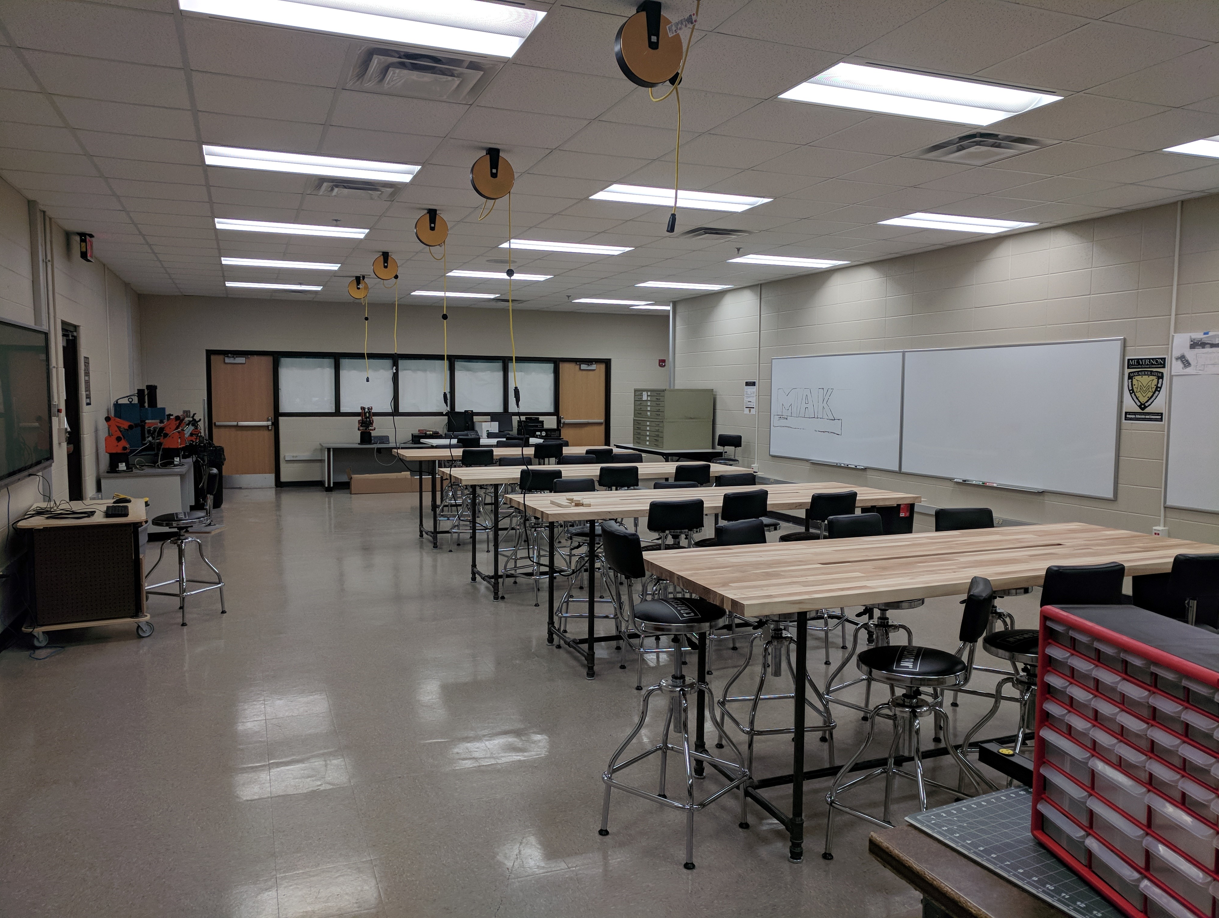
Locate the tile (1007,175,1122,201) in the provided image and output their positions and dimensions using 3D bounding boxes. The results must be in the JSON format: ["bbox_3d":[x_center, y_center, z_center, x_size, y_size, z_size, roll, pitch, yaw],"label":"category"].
[{"bbox_3d":[2.934,-1.775,6.050,0.600,0.020,0.600,-1,5,-22],"label":"tile"}]

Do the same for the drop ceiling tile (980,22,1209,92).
[{"bbox_3d":[1.913,-1.605,3.693,0.605,0.020,0.605,-1,5,-22],"label":"drop ceiling tile"}]

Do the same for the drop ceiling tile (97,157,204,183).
[{"bbox_3d":[-2.842,-1.791,5.721,0.605,0.020,0.605,-1,5,-22],"label":"drop ceiling tile"}]

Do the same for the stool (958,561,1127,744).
[{"bbox_3d":[1.534,0.833,3.329,0.490,1.020,0.510,-1,5,-19],"label":"stool"}]

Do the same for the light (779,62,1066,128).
[{"bbox_3d":[1.396,-1.647,4.126,1.200,0.070,0.600,-1,5,-21],"label":"light"}]

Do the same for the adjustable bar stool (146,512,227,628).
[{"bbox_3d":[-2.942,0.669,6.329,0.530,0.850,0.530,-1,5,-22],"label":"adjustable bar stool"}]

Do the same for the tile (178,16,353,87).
[{"bbox_3d":[-1.376,-1.622,3.681,0.600,0.018,0.600,-1,5,-22],"label":"tile"}]

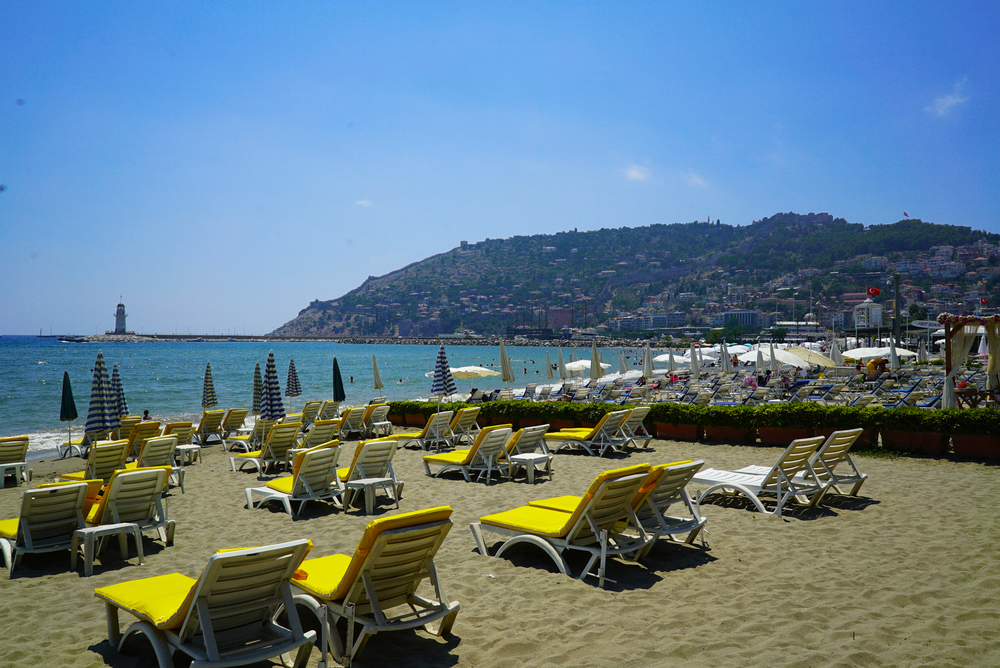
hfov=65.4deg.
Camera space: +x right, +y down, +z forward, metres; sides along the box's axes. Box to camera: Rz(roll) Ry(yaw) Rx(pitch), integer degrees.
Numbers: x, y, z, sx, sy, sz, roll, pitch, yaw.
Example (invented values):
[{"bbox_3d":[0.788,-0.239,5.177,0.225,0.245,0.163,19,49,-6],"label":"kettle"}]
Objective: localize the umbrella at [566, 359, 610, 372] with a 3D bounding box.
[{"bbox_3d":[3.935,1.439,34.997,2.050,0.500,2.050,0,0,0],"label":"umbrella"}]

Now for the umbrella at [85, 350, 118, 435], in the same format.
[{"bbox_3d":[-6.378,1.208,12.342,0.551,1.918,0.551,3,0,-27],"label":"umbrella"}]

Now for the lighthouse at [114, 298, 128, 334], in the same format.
[{"bbox_3d":[-221.302,-10.524,455.000,8.200,20.756,8.200,0,0,0],"label":"lighthouse"}]

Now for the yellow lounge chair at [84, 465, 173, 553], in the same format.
[{"bbox_3d":[-4.488,1.983,9.134,0.704,0.895,1.809,0,-4,-43],"label":"yellow lounge chair"}]

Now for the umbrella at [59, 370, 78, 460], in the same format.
[{"bbox_3d":[-10.535,1.956,19.000,0.440,2.130,0.440,0,0,0],"label":"umbrella"}]

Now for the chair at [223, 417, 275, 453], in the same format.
[{"bbox_3d":[-6.183,2.447,19.358,1.677,0.859,0.690,0,0,42],"label":"chair"}]

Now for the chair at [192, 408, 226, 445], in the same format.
[{"bbox_3d":[-8.414,2.598,22.081,1.702,0.849,0.690,0,0,45],"label":"chair"}]

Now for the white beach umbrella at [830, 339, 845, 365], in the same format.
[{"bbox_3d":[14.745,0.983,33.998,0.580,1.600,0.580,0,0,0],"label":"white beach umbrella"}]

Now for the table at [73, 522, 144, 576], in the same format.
[{"bbox_3d":[-3.770,2.054,7.496,0.420,0.410,0.490,0,0,44],"label":"table"}]

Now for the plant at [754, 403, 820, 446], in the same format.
[{"bbox_3d":[5.490,1.729,14.857,0.500,0.810,1.120,0,0,-33],"label":"plant"}]

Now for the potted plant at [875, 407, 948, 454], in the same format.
[{"bbox_3d":[7.690,1.785,14.470,0.500,0.740,1.080,0,-4,-42],"label":"potted plant"}]

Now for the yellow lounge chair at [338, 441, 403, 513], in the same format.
[{"bbox_3d":[-2.159,1.986,11.580,0.704,0.895,1.809,-1,-3,-36],"label":"yellow lounge chair"}]

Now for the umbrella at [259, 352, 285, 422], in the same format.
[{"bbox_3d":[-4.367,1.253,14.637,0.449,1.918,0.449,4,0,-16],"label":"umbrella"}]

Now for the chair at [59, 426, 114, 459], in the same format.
[{"bbox_3d":[-11.549,2.916,21.650,1.767,0.926,0.704,-5,-3,36],"label":"chair"}]

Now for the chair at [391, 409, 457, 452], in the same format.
[{"bbox_3d":[-1.823,2.317,18.800,0.714,0.857,1.775,-1,-3,-44],"label":"chair"}]

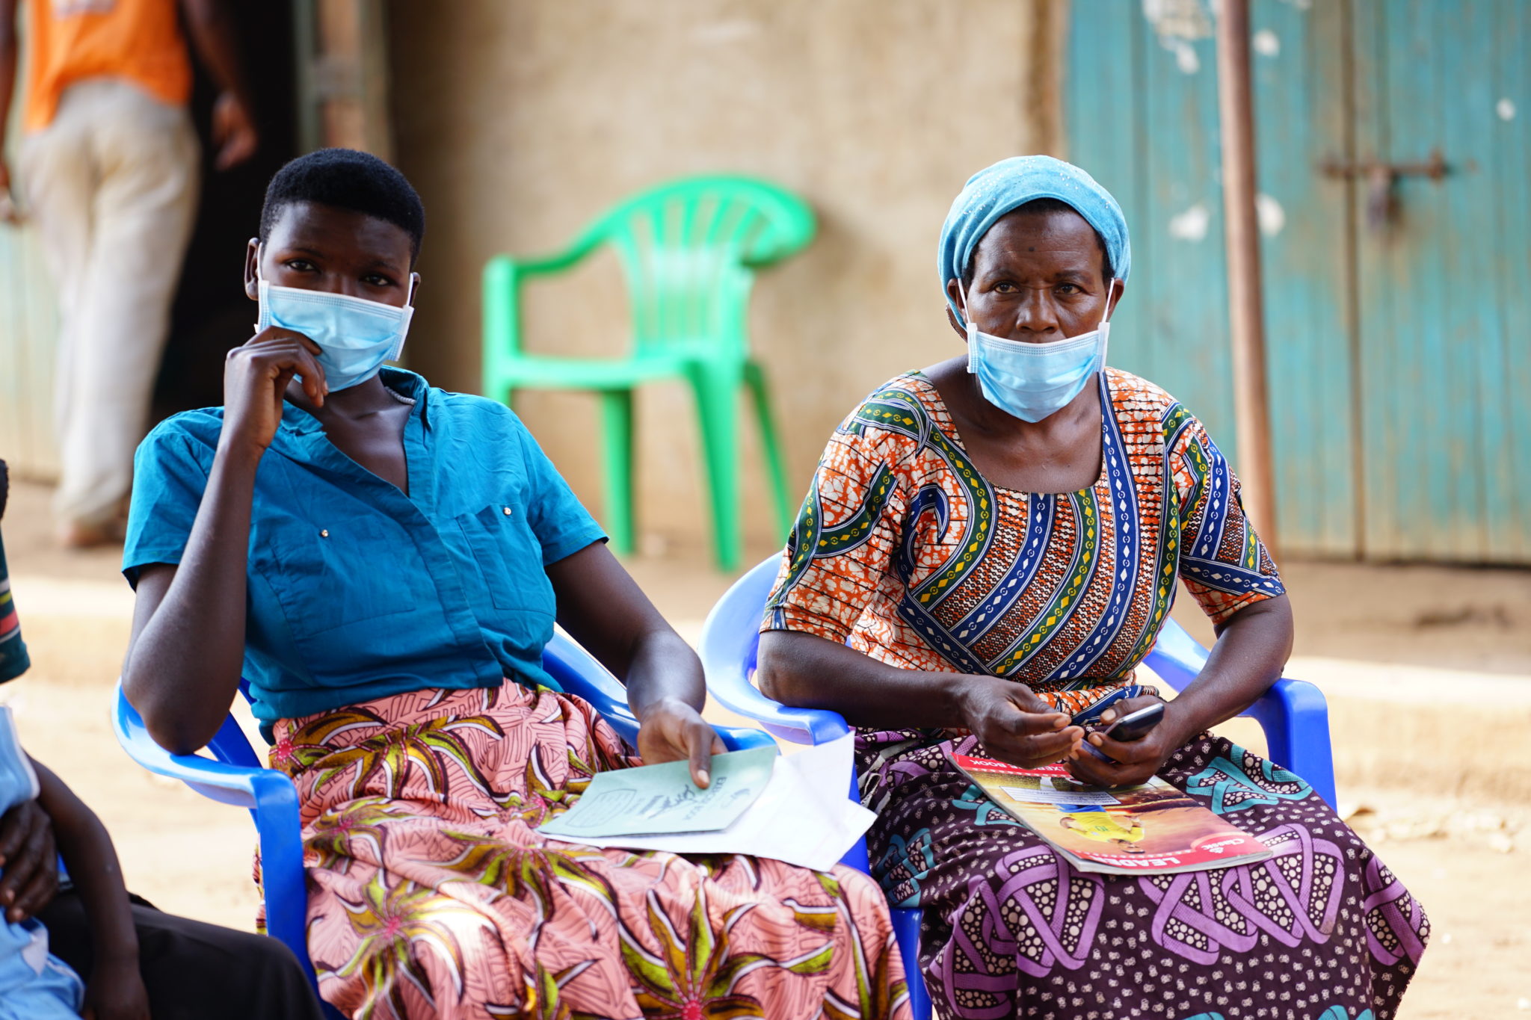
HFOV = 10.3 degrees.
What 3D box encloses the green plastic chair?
[{"bbox_3d":[-0.220,-0.285,17.300,0.580,0.780,0.570,0,3,24],"label":"green plastic chair"}]

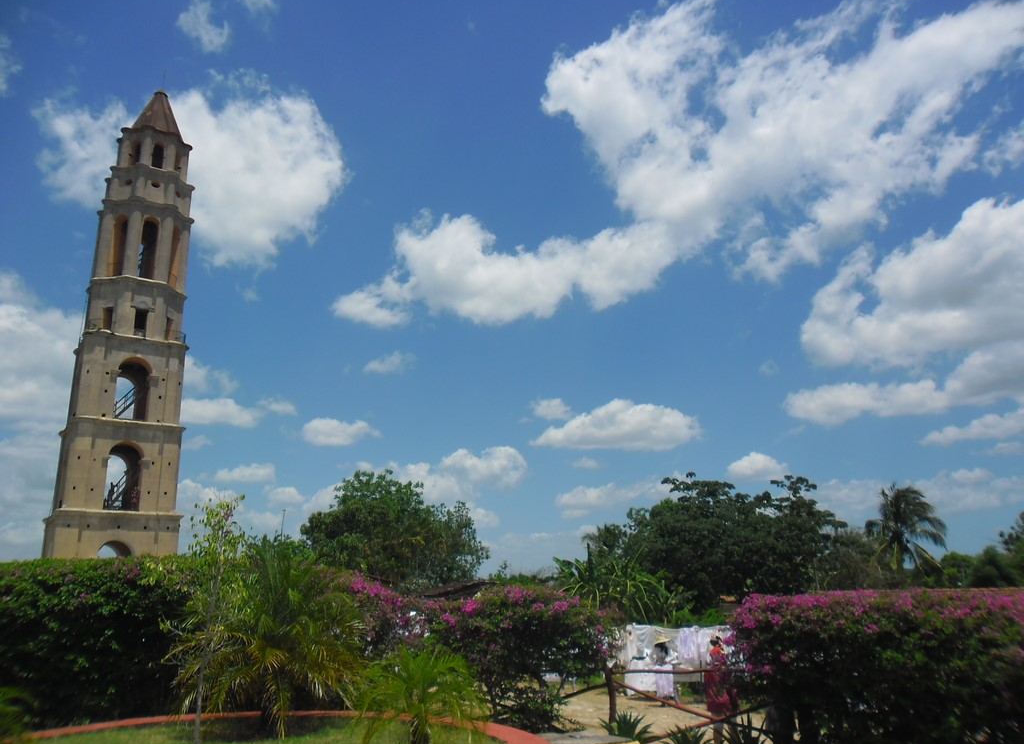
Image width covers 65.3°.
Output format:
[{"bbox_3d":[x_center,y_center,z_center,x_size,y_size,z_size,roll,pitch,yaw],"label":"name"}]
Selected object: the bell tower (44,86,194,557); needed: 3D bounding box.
[{"bbox_3d":[-28.466,-2.052,60.207,8.300,44.350,8.300,10,-20,-35],"label":"bell tower"}]

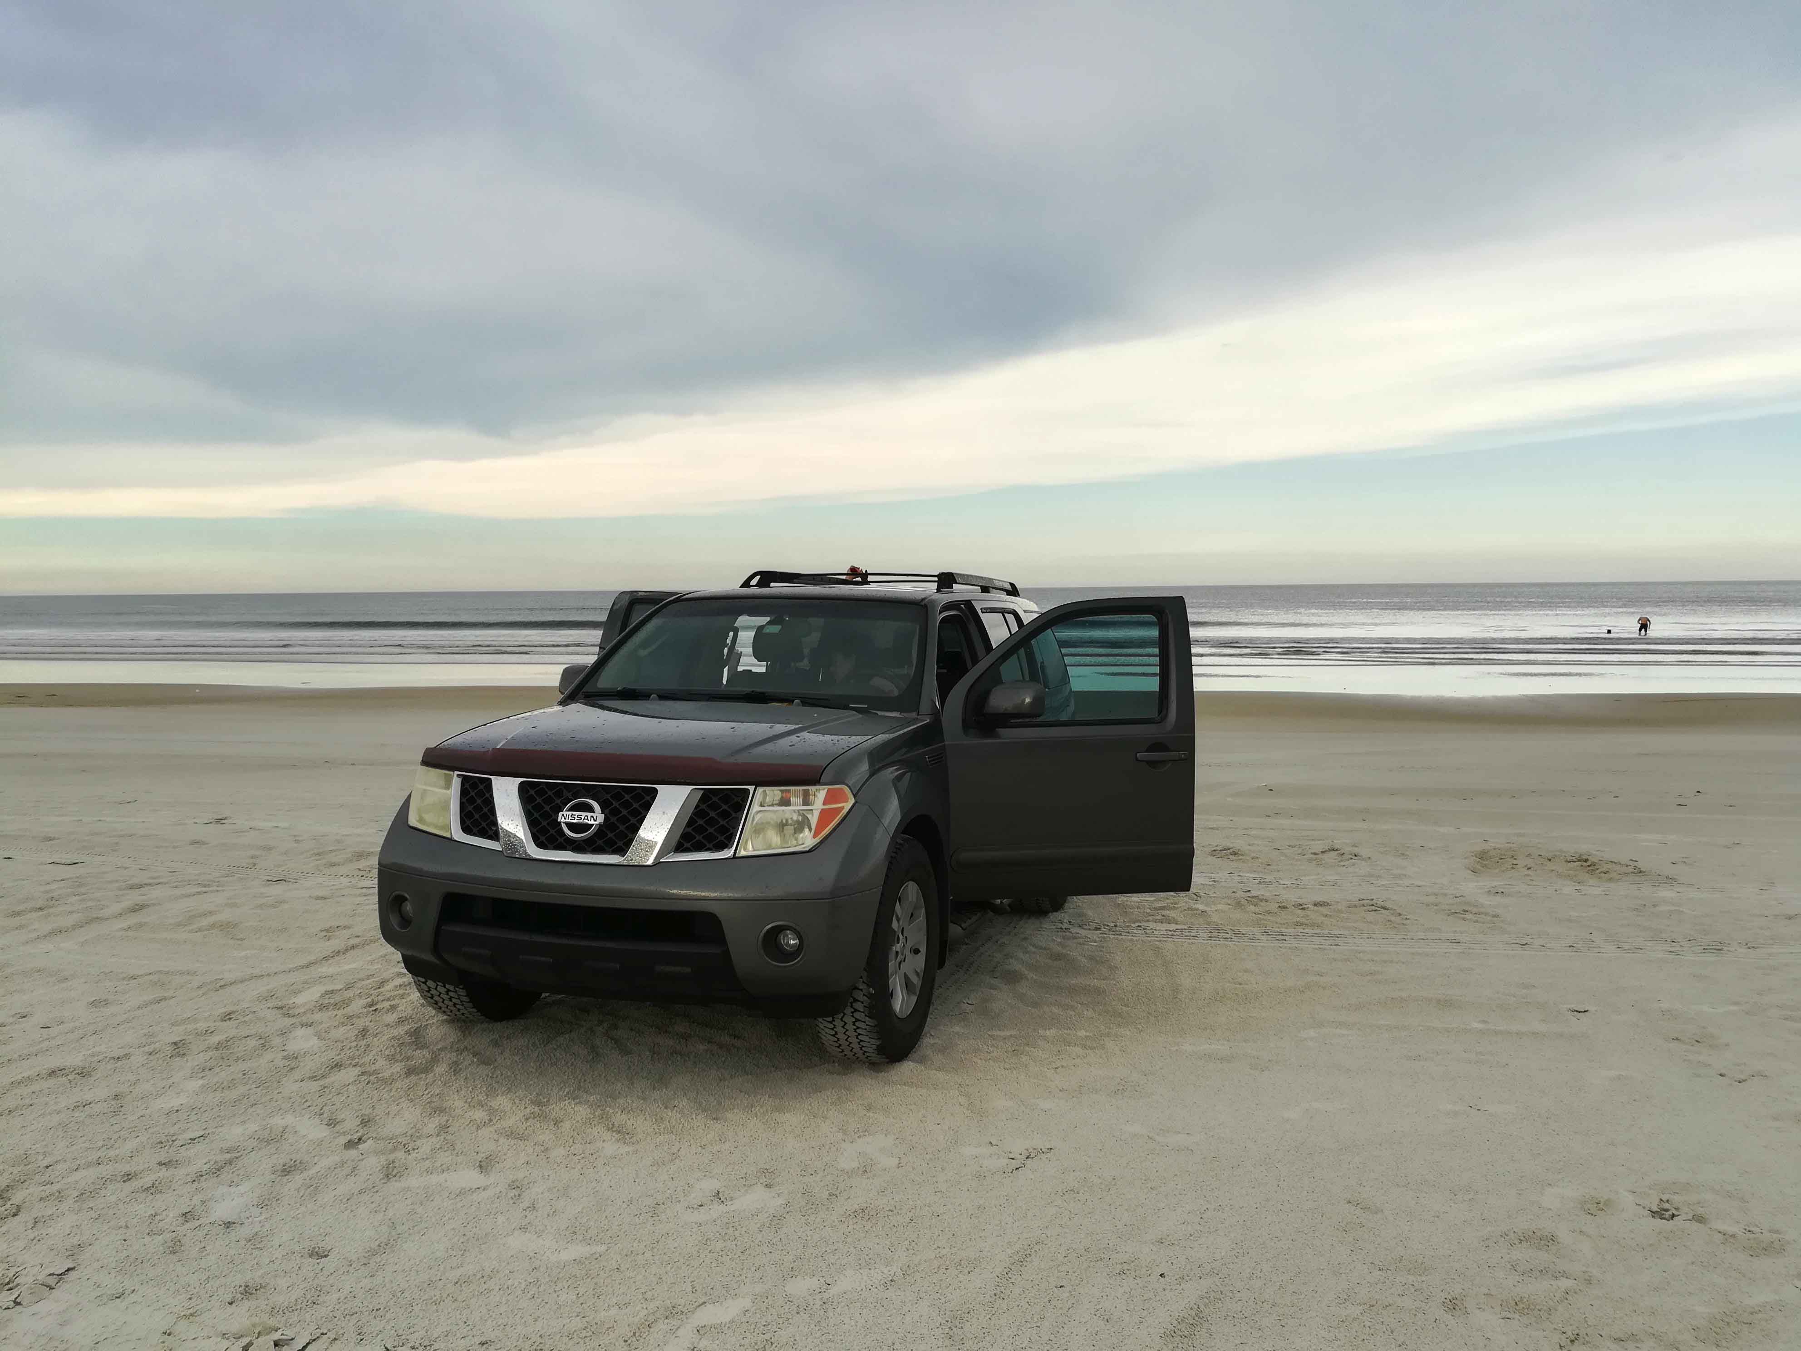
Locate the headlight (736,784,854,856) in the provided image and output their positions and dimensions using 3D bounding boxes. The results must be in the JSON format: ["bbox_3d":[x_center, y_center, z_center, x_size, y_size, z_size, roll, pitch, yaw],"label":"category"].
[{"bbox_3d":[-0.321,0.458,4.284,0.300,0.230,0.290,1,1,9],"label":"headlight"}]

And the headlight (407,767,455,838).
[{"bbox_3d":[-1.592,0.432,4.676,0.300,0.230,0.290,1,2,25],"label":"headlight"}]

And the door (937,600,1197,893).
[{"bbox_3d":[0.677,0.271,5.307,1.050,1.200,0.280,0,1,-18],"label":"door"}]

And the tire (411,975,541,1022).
[{"bbox_3d":[-1.552,0.925,5.201,0.268,0.783,0.783,1,1,17],"label":"tire"}]

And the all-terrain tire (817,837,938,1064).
[{"bbox_3d":[-0.077,0.954,4.747,0.268,0.783,0.783,1,1,17],"label":"all-terrain tire"}]

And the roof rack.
[{"bbox_3d":[-0.035,-0.487,7.416,1.100,0.110,1.780,1,1,17],"label":"roof rack"}]

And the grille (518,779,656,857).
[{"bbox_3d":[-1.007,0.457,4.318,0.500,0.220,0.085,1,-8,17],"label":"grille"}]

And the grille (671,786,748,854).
[{"bbox_3d":[-0.594,0.455,4.232,0.230,0.215,0.085,1,-8,8],"label":"grille"}]

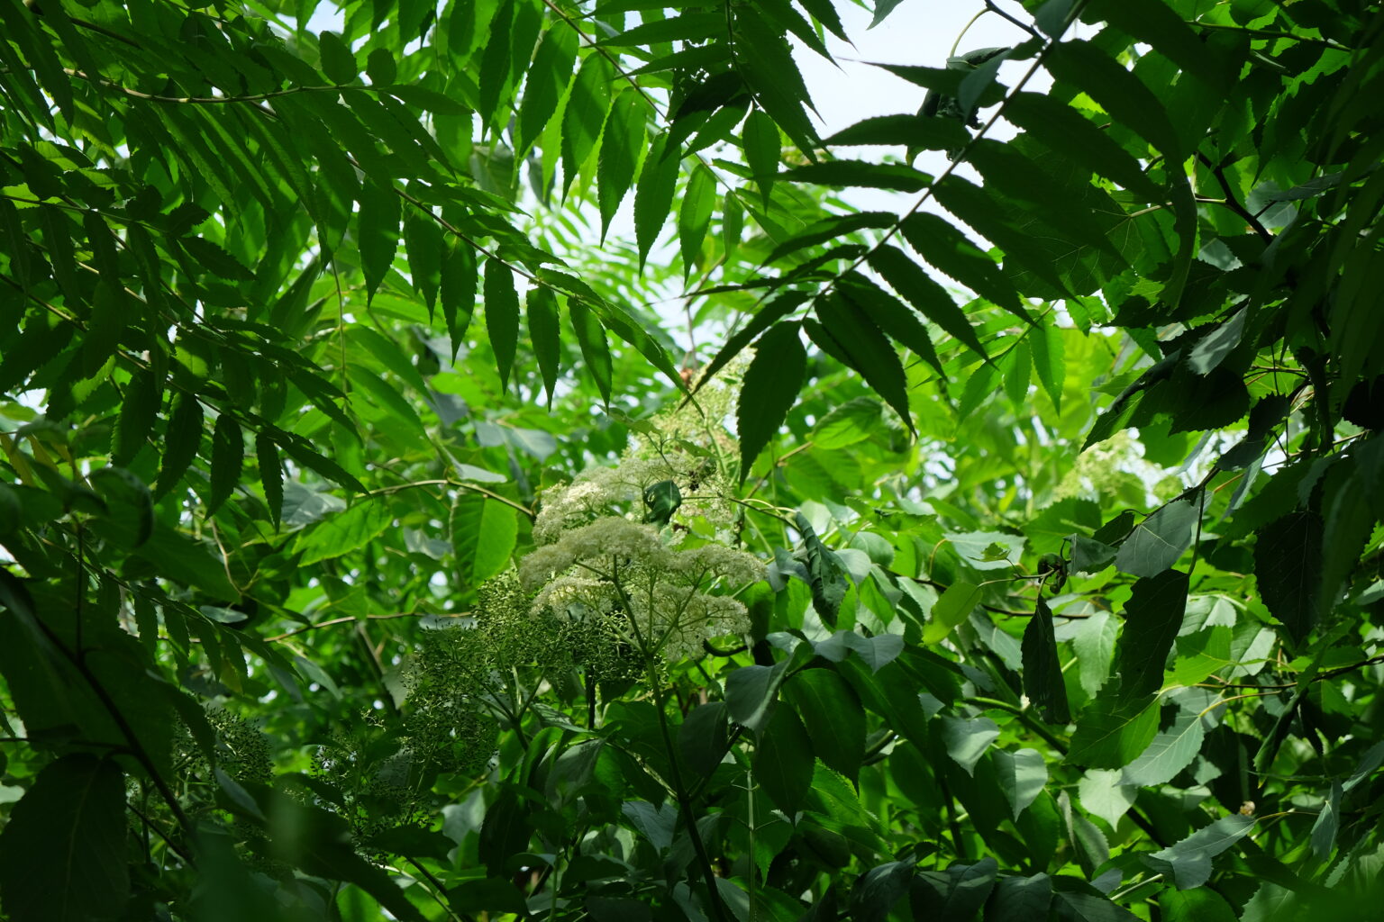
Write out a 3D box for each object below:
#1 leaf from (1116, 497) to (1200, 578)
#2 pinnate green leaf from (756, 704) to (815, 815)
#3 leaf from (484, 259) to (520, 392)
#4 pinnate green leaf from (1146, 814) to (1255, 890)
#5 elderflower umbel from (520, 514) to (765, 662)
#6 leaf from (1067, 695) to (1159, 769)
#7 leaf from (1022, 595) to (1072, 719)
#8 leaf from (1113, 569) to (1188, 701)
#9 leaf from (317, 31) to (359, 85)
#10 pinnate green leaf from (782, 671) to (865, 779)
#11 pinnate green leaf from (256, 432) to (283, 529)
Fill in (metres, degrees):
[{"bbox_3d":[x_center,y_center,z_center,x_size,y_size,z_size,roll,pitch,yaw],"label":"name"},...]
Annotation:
[{"bbox_3d":[0.313,0.052,2.150,0.070,0.050,0.018,-37,-19,-6],"label":"leaf"},{"bbox_3d":[0.065,0.208,2.220,0.042,0.086,0.020,-10,-6,1],"label":"pinnate green leaf"},{"bbox_3d":[-0.134,-0.096,2.250,0.027,0.096,0.015,-2,-6,-11],"label":"leaf"},{"bbox_3d":[0.351,0.270,2.200,0.084,0.050,0.020,-22,-47,-14],"label":"pinnate green leaf"},{"bbox_3d":[-0.036,0.092,2.300,0.175,0.095,0.165,0,-12,0],"label":"elderflower umbel"},{"bbox_3d":[0.290,0.185,2.200,0.082,0.056,0.018,-35,14,-6],"label":"leaf"},{"bbox_3d":[0.244,0.137,2.200,0.036,0.092,0.020,-9,0,22],"label":"leaf"},{"bbox_3d":[0.309,0.117,2.150,0.045,0.098,0.020,30,0,-3],"label":"leaf"},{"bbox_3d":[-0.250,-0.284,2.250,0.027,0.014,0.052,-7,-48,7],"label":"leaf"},{"bbox_3d":[0.094,0.188,2.250,0.050,0.098,0.020,-25,-6,2],"label":"pinnate green leaf"},{"bbox_3d":[-0.291,0.013,2.200,0.020,0.072,0.015,-8,0,-16],"label":"pinnate green leaf"}]

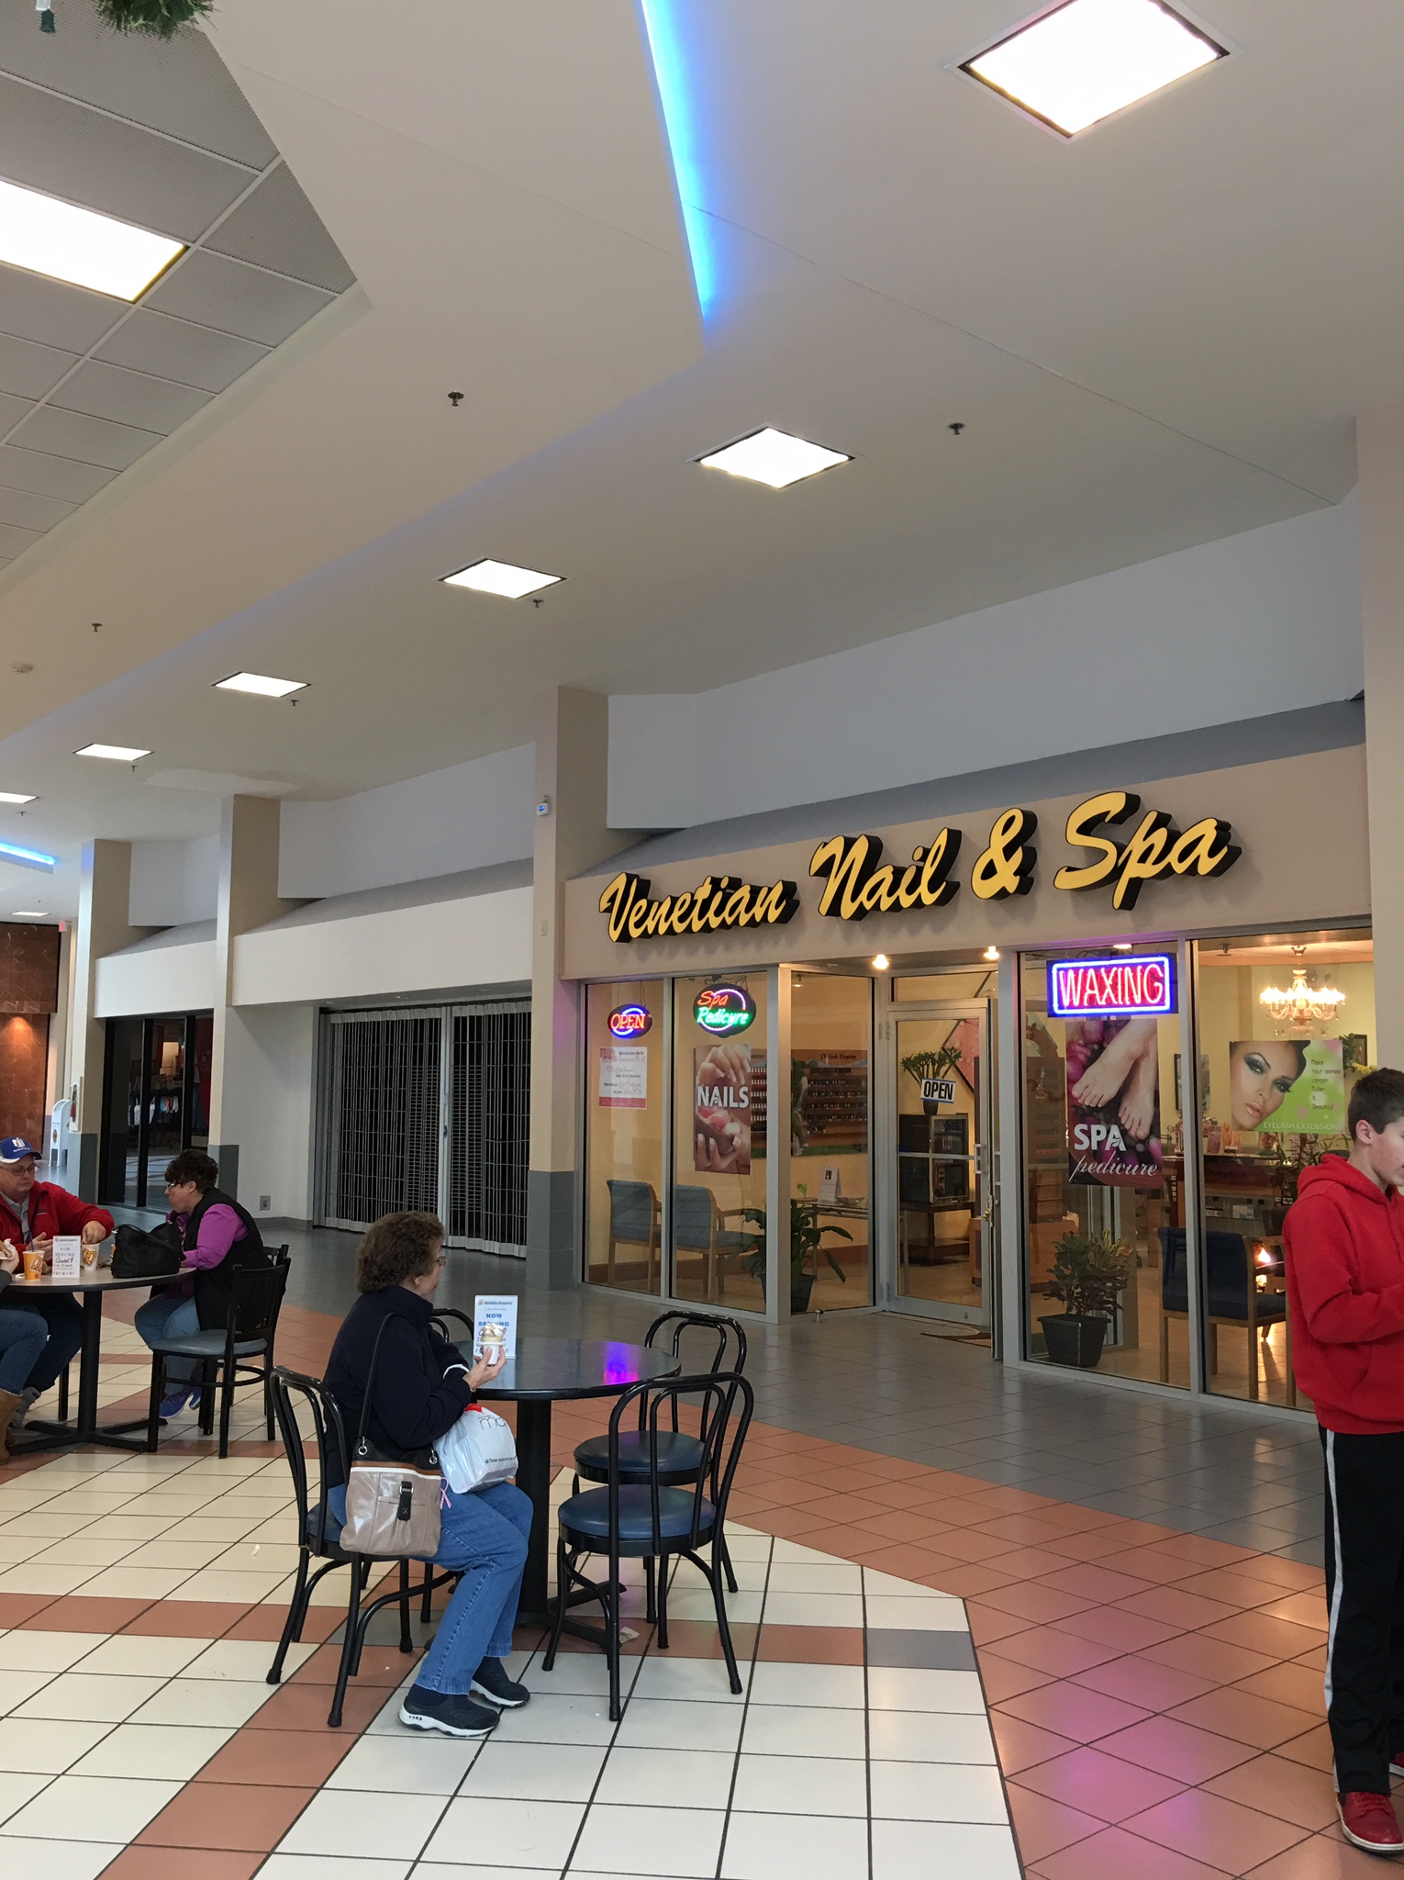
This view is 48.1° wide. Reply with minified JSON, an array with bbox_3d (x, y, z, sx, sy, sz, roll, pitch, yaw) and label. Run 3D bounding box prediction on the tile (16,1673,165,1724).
[{"bbox_3d":[-1.599,1.989,4.126,0.305,0.010,0.302,0,-5,5],"label":"tile"}]

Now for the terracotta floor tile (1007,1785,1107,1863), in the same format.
[{"bbox_3d":[0.778,1.909,3.393,0.205,0.015,0.410,0,-6,6],"label":"terracotta floor tile"}]

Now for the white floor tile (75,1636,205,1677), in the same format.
[{"bbox_3d":[-1.551,1.991,4.378,0.299,0.010,0.299,0,-6,5],"label":"white floor tile"}]

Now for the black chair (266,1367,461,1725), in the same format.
[{"bbox_3d":[-0.876,1.575,4.256,0.470,0.850,0.420,5,-7,-38],"label":"black chair"}]

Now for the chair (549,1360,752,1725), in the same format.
[{"bbox_3d":[-0.149,1.565,4.252,0.420,0.840,0.470,4,-7,-30],"label":"chair"}]

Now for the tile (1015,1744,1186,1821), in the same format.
[{"bbox_3d":[0.926,1.967,3.666,0.302,0.010,0.302,5,-7,-39],"label":"tile"}]

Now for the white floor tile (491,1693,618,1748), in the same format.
[{"bbox_3d":[-0.360,1.988,4.007,0.305,0.010,0.302,0,-5,5],"label":"white floor tile"}]

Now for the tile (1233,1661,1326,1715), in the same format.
[{"bbox_3d":[1.605,1.992,4.166,0.297,0.015,0.297,5,-7,-39],"label":"tile"}]

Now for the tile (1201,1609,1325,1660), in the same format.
[{"bbox_3d":[1.658,2.049,4.630,0.298,0.012,0.298,5,-7,-39],"label":"tile"}]

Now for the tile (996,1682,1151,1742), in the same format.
[{"bbox_3d":[0.957,1.988,4.053,0.298,0.012,0.298,5,-7,-39],"label":"tile"}]

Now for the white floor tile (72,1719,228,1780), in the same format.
[{"bbox_3d":[-1.292,1.921,3.713,0.300,0.015,0.300,0,-6,5],"label":"white floor tile"}]

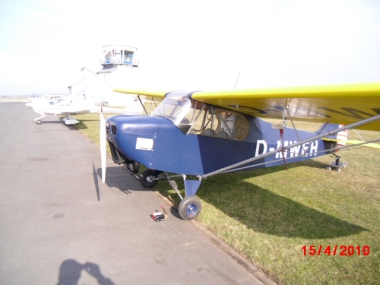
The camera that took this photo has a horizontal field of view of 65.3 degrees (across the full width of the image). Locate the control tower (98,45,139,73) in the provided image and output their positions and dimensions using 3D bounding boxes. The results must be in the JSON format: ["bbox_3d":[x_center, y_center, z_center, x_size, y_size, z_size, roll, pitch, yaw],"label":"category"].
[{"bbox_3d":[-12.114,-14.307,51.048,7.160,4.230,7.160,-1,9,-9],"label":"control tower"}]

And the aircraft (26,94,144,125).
[{"bbox_3d":[-6.450,-2.308,19.070,7.250,2.100,10.300,-5,10,-27],"label":"aircraft"}]

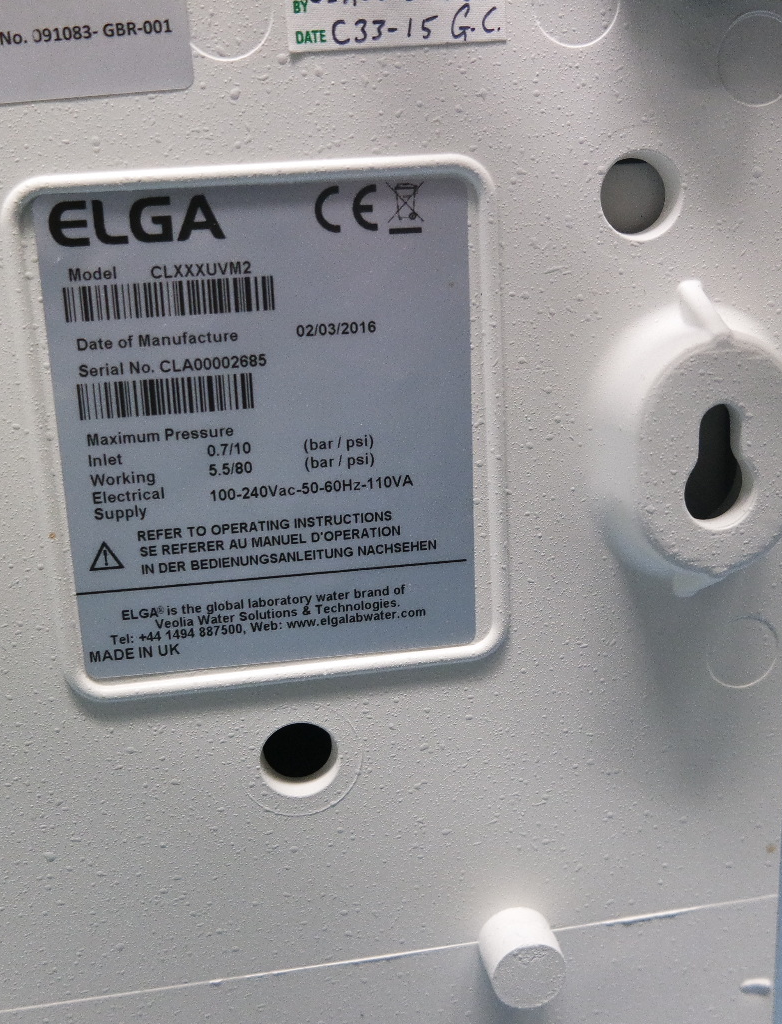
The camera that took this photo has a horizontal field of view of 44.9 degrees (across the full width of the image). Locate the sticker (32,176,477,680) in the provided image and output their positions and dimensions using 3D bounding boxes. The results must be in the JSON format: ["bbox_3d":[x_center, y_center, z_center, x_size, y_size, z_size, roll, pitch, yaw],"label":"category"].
[{"bbox_3d":[-0.022,-0.014,0.176,0.076,0.089,0.001,-4,12,-8],"label":"sticker"}]

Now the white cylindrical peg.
[{"bbox_3d":[0.028,0.094,0.200,0.016,0.016,0.012,-4,12,-8],"label":"white cylindrical peg"}]

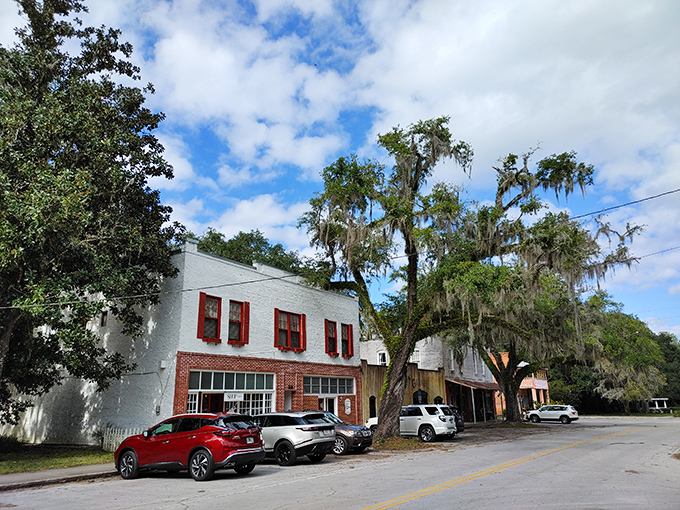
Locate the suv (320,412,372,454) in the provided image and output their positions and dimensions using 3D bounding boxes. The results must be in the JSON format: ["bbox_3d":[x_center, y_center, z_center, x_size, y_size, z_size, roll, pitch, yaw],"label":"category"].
[{"bbox_3d":[-0.690,7.680,22.300,4.650,1.670,1.900,-12,-19,33],"label":"suv"}]

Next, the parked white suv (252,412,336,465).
[{"bbox_3d":[-2.360,6.540,18.400,4.800,1.670,1.970,-12,-19,33],"label":"parked white suv"}]

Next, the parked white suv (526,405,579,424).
[{"bbox_3d":[20.936,15.671,50.314,4.880,1.740,1.940,-11,-18,31],"label":"parked white suv"}]

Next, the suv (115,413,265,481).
[{"bbox_3d":[-4.410,5.580,15.000,4.890,1.690,1.920,-10,-18,28],"label":"suv"}]

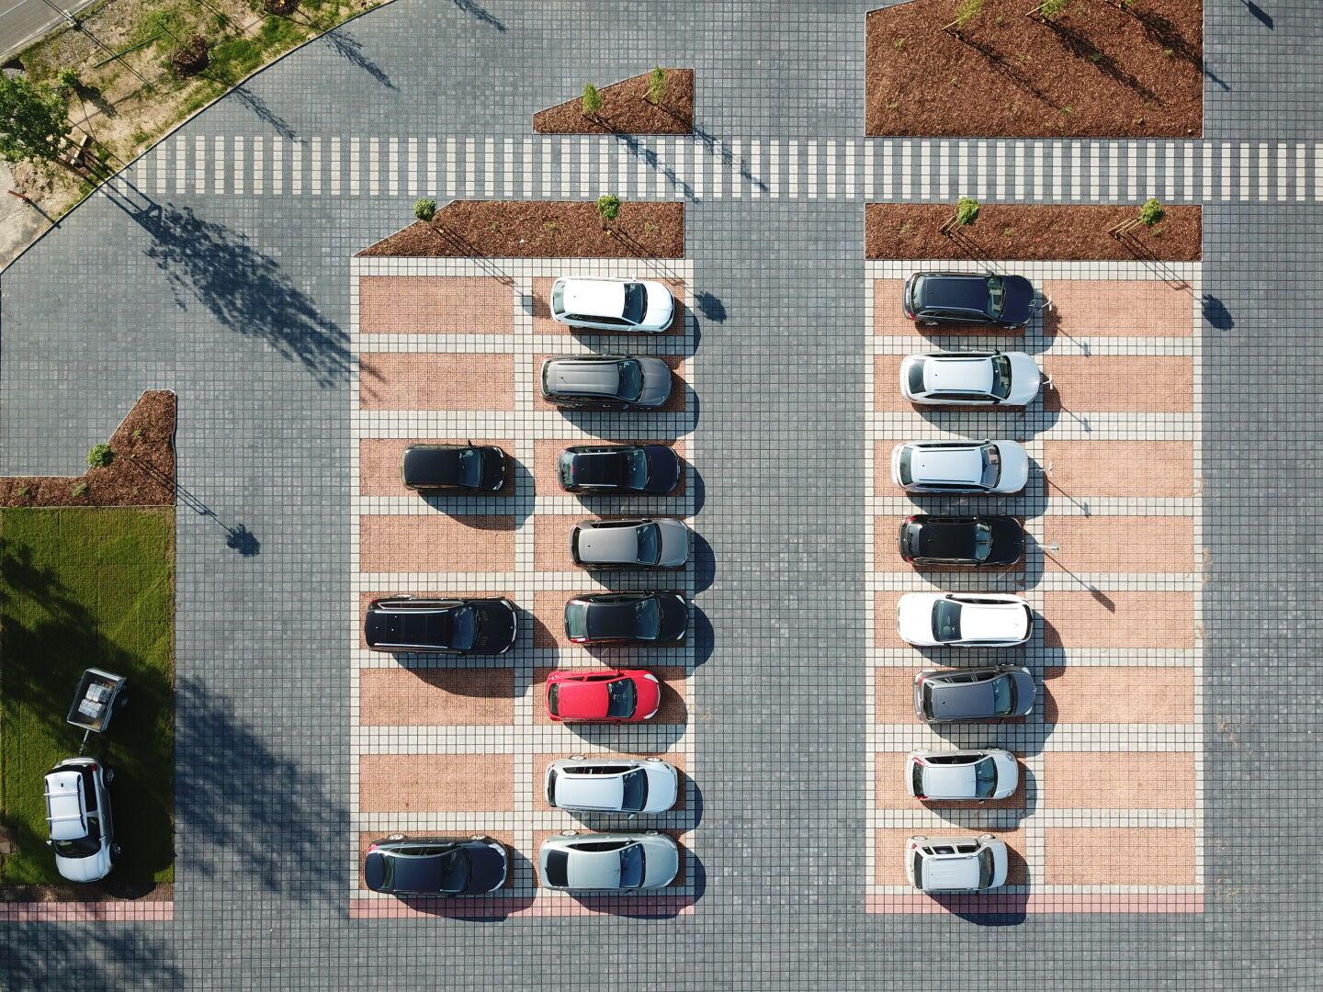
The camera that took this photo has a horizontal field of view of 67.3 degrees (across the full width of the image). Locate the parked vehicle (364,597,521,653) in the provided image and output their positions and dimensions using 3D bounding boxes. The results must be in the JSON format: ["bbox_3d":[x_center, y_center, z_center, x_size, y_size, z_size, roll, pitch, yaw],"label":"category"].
[{"bbox_3d":[-7.543,4.459,33.731,5.140,1.830,1.940,1,90,-1],"label":"parked vehicle"}]

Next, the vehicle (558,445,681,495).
[{"bbox_3d":[-1.421,-0.896,34.036,4.220,1.500,1.700,0,90,-1],"label":"vehicle"}]

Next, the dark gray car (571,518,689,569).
[{"bbox_3d":[-1.037,1.644,34.043,4.120,1.470,1.710,0,90,-1],"label":"dark gray car"}]

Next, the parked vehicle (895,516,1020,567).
[{"bbox_3d":[10.437,1.539,34.361,4.320,1.500,1.770,0,90,-1],"label":"parked vehicle"}]

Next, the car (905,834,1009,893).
[{"bbox_3d":[10.234,12.639,34.253,3.500,1.670,1.610,-1,90,-1],"label":"car"}]

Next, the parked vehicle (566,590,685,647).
[{"bbox_3d":[-1.184,4.219,34.031,4.270,1.460,1.770,0,90,-1],"label":"parked vehicle"}]

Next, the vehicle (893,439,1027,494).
[{"bbox_3d":[10.347,-0.999,34.262,4.760,1.470,1.830,0,90,-1],"label":"vehicle"}]

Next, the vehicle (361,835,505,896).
[{"bbox_3d":[-7.676,12.664,33.991,4.830,1.460,1.840,0,90,-1],"label":"vehicle"}]

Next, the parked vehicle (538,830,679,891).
[{"bbox_3d":[-1.770,12.576,34.092,4.770,1.500,1.880,0,90,-1],"label":"parked vehicle"}]

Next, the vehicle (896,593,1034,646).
[{"bbox_3d":[10.514,4.298,34.220,4.680,1.500,1.840,0,90,-1],"label":"vehicle"}]

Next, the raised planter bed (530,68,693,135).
[{"bbox_3d":[-1.664,-13.787,34.804,5.670,0.170,2.317,0,90,-1],"label":"raised planter bed"}]

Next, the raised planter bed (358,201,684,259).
[{"bbox_3d":[-4.955,-9.286,34.695,11.540,0.150,1.920,0,90,-1],"label":"raised planter bed"}]

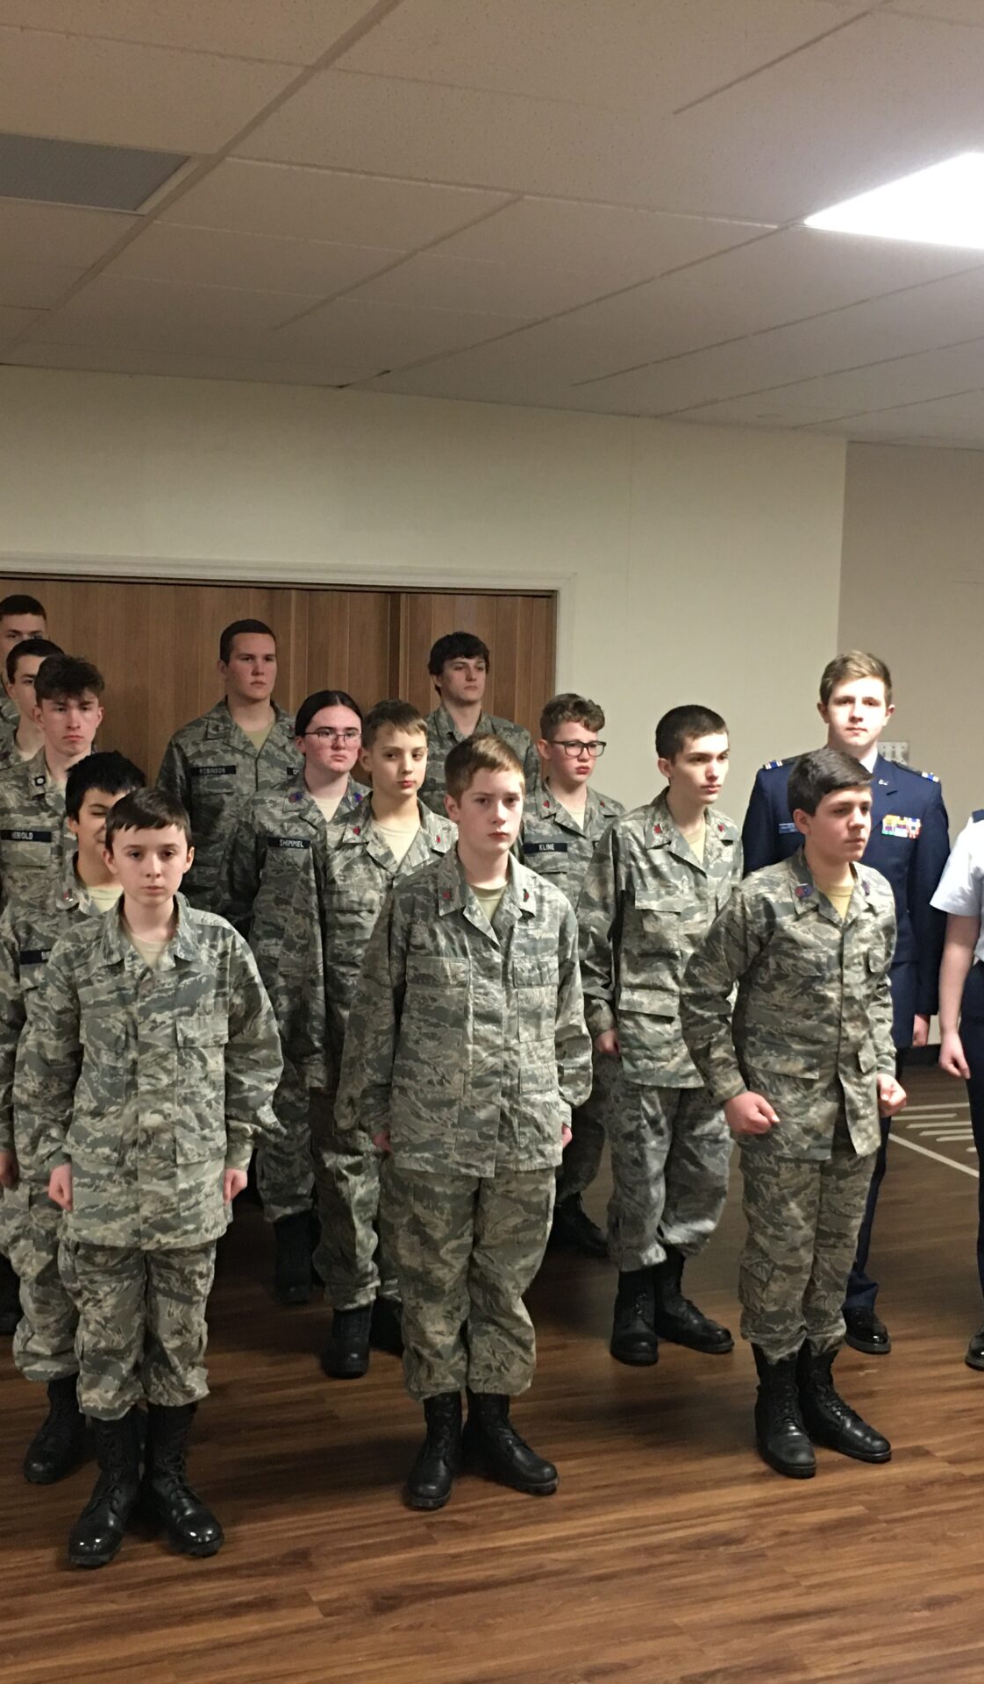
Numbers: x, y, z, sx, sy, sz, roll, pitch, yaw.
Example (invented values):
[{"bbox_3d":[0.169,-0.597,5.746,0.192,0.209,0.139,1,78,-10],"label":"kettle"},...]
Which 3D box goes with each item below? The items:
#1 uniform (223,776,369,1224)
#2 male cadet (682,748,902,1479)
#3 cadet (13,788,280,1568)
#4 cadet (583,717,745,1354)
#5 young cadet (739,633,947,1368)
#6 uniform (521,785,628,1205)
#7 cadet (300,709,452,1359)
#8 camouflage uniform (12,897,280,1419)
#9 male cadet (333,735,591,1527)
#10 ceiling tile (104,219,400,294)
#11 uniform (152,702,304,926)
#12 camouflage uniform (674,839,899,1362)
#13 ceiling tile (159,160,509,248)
[{"bbox_3d":[-0.472,0.444,5.194,0.480,1.255,0.320,-1,6,-25],"label":"uniform"},{"bbox_3d":[0.690,0.584,4.143,0.500,1.569,0.360,-2,7,-29],"label":"male cadet"},{"bbox_3d":[-0.697,0.638,3.761,0.510,1.495,0.330,-1,6,-17],"label":"cadet"},{"bbox_3d":[0.452,0.479,4.842,0.480,1.655,0.360,-2,7,-30],"label":"cadet"},{"bbox_3d":[0.894,0.411,4.887,0.530,1.800,0.340,2,6,3],"label":"young cadet"},{"bbox_3d":[0.222,0.453,5.564,0.480,1.267,0.290,-2,7,-23],"label":"uniform"},{"bbox_3d":[-0.252,0.470,4.713,0.470,1.644,0.330,-2,7,-23],"label":"cadet"},{"bbox_3d":[-0.686,0.632,3.724,0.530,1.060,0.300,-1,6,-18],"label":"camouflage uniform"},{"bbox_3d":[-0.040,0.576,3.951,0.500,1.597,0.320,-1,6,-19],"label":"male cadet"},{"bbox_3d":[-0.584,-1.398,4.516,0.614,0.020,0.614,-1,6,-23],"label":"ceiling tile"},{"bbox_3d":[-0.782,0.262,5.834,0.520,1.416,0.320,-1,6,-21],"label":"uniform"},{"bbox_3d":[0.694,0.599,4.205,0.500,1.165,0.380,-2,7,-30],"label":"camouflage uniform"},{"bbox_3d":[-0.349,-1.336,3.953,0.614,0.020,0.614,-1,6,-23],"label":"ceiling tile"}]

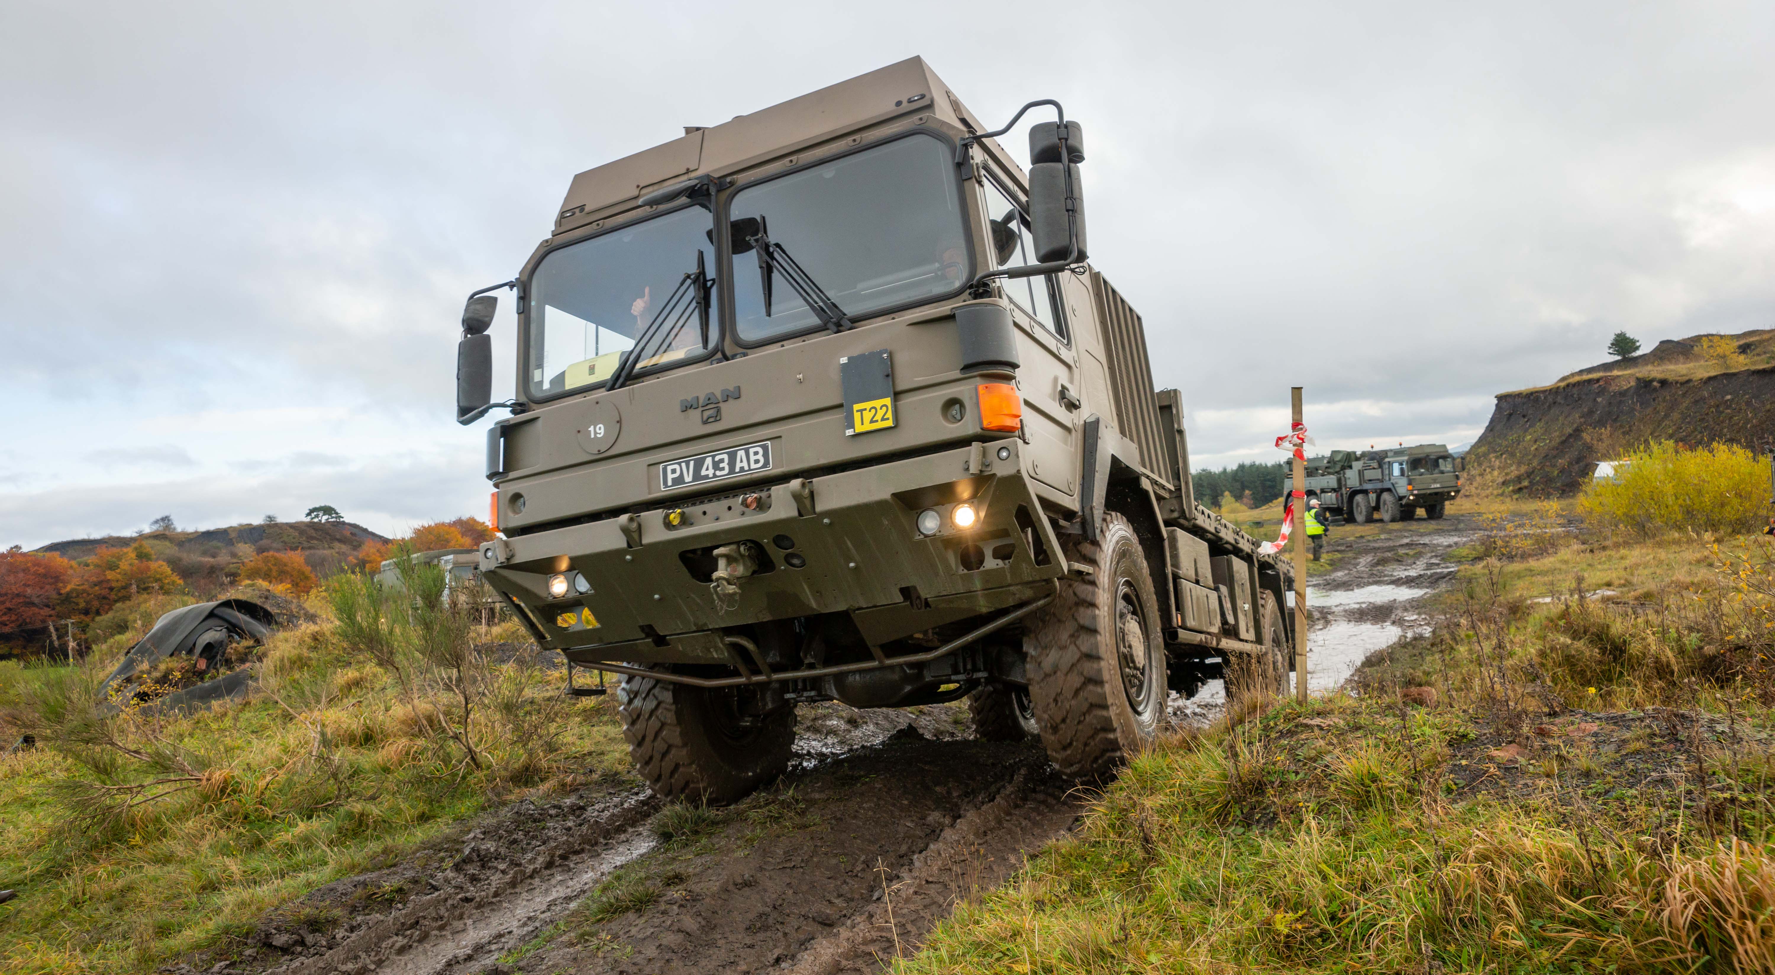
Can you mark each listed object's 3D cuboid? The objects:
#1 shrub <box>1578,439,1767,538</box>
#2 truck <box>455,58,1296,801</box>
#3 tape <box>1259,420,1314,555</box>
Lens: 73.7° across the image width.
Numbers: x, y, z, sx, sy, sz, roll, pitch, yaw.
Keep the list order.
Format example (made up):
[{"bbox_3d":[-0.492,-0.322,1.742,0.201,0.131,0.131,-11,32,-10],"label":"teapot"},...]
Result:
[{"bbox_3d":[23.236,0.041,35.000,4.900,2.900,4.200,-2,-1,34],"label":"shrub"},{"bbox_3d":[0.906,0.313,7.786,2.980,3.020,7.180,-11,-14,25],"label":"truck"},{"bbox_3d":[2.149,0.007,6.400,0.310,0.700,0.170,-1,-1,6],"label":"tape"}]

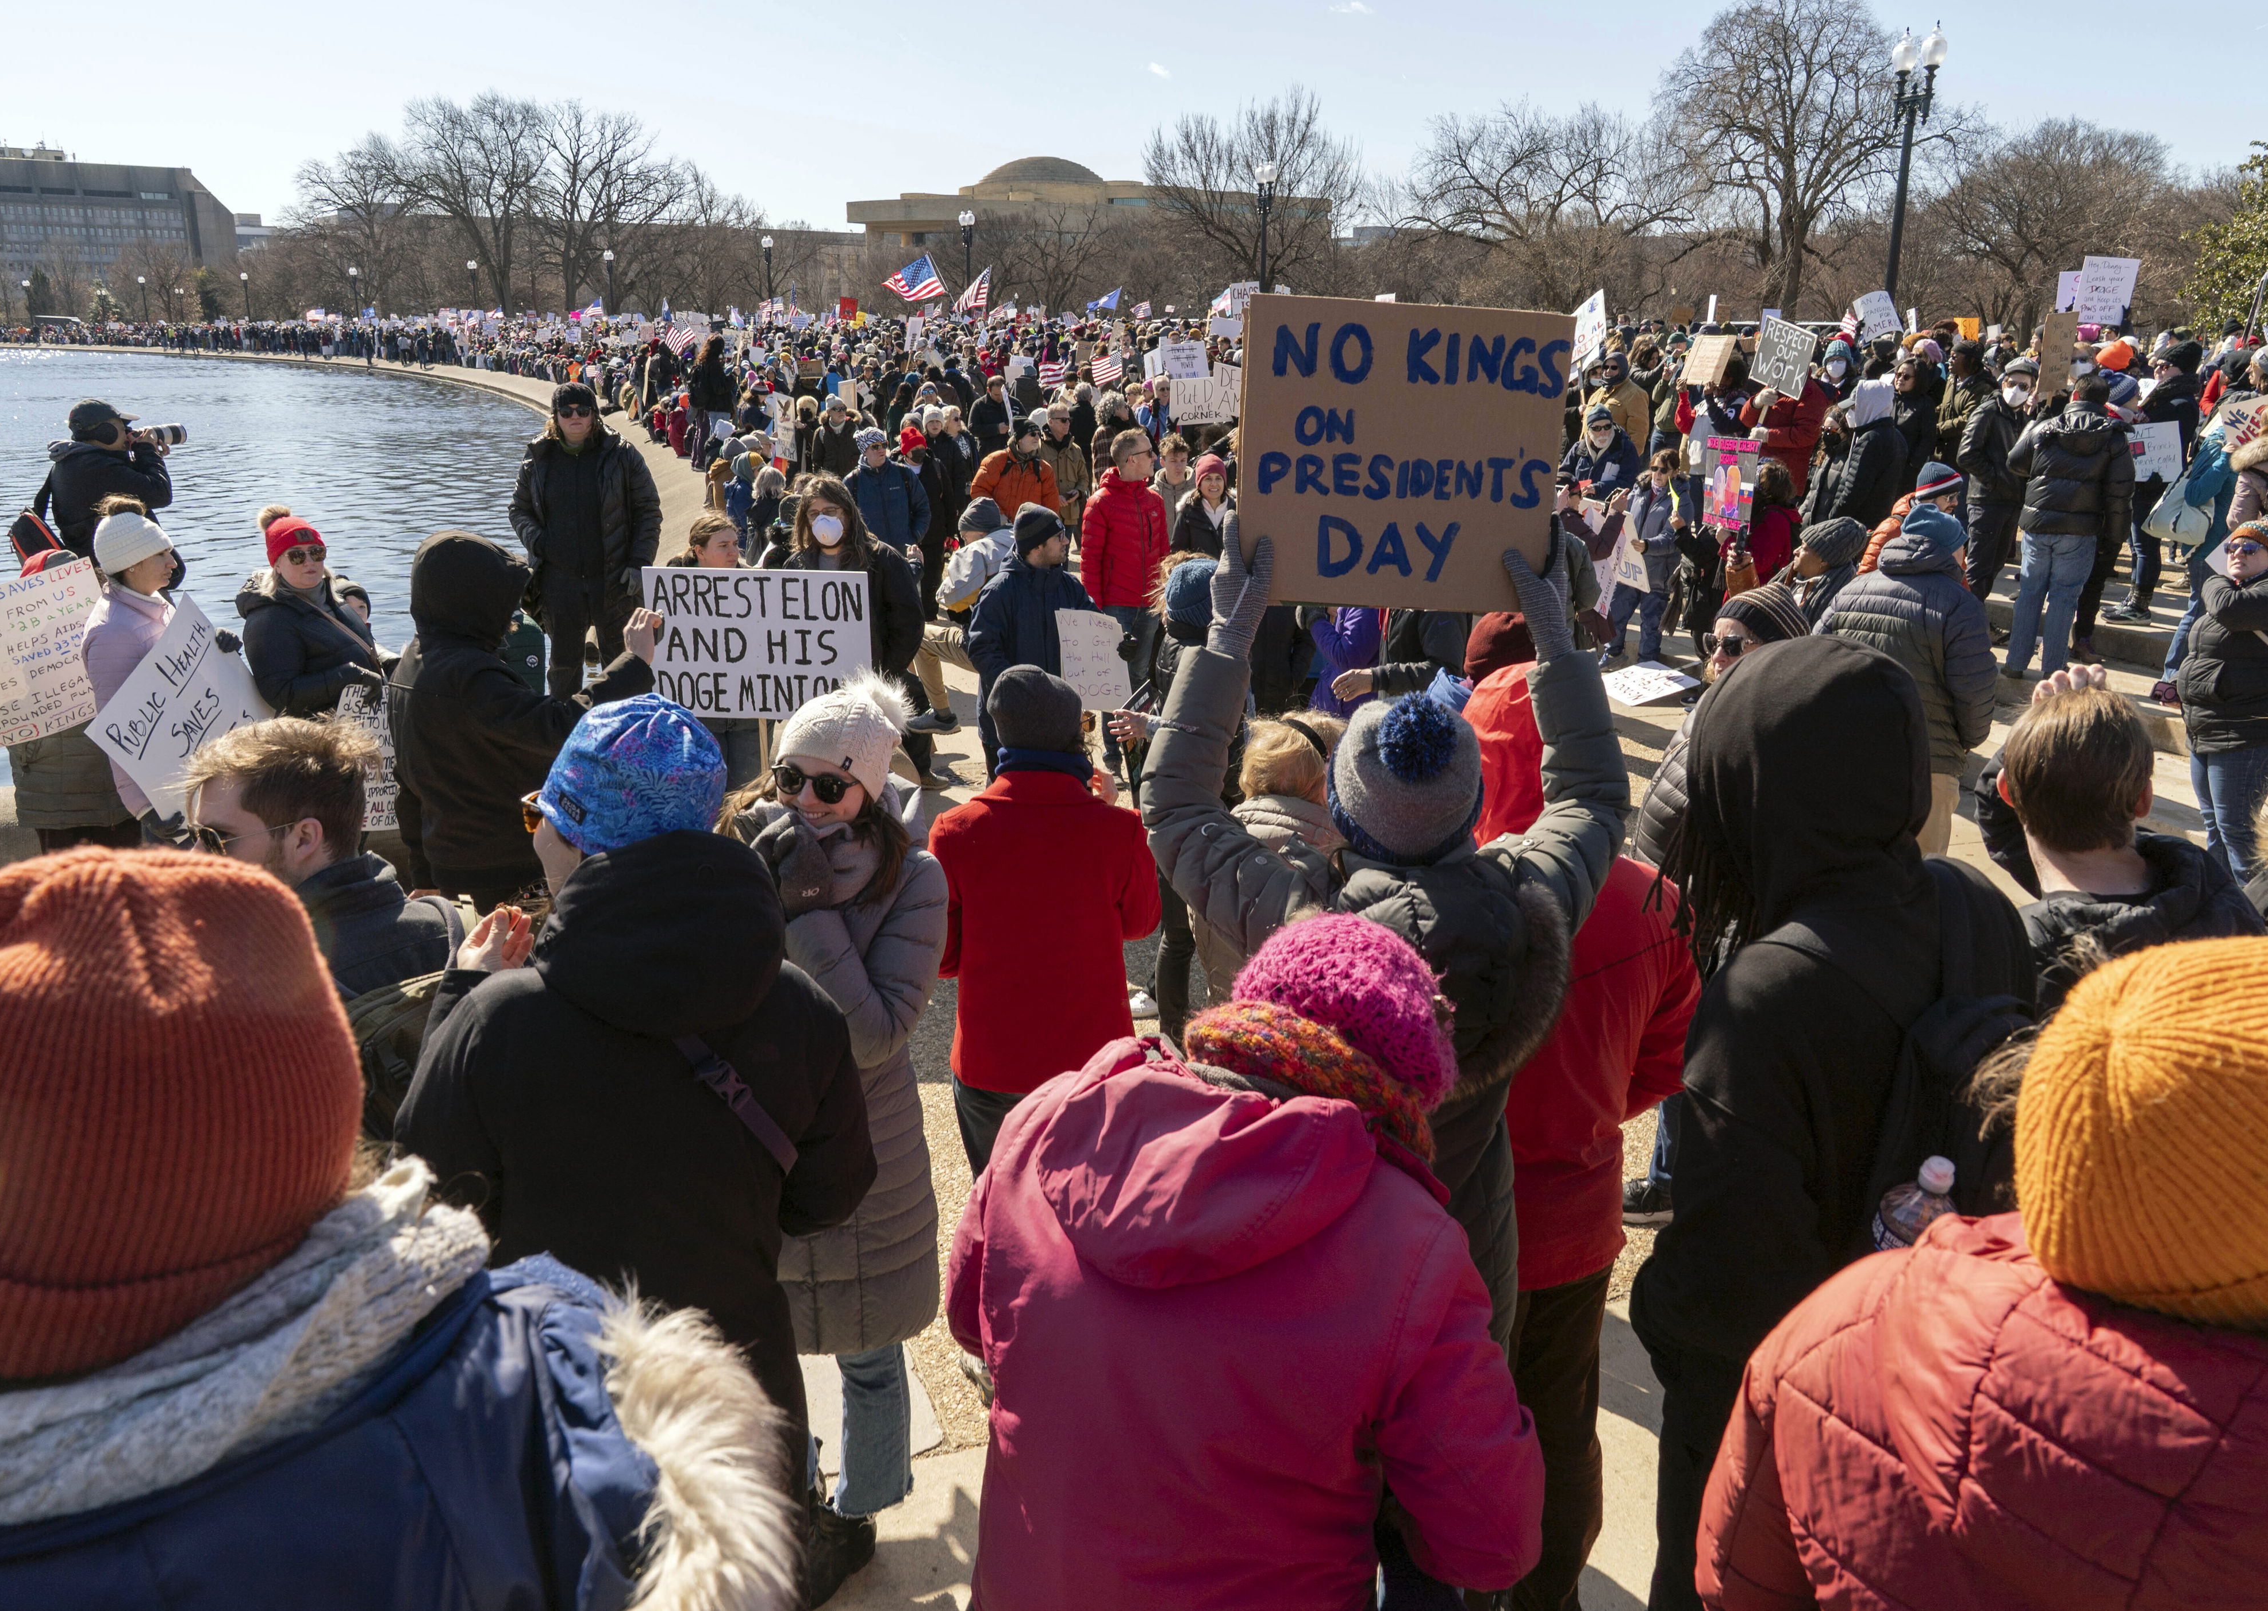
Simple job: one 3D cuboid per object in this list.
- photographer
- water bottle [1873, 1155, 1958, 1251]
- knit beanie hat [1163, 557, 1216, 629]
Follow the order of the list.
[{"bbox_3d":[-4.634,-1.053,7.300,0.560,1.660,0.500,-9,19,-29],"label":"photographer"},{"bbox_3d":[0.751,0.455,1.585,0.083,0.240,0.083,9,17,-3],"label":"water bottle"},{"bbox_3d":[0.198,-0.624,4.750,0.200,0.210,0.230,-9,20,-29],"label":"knit beanie hat"}]

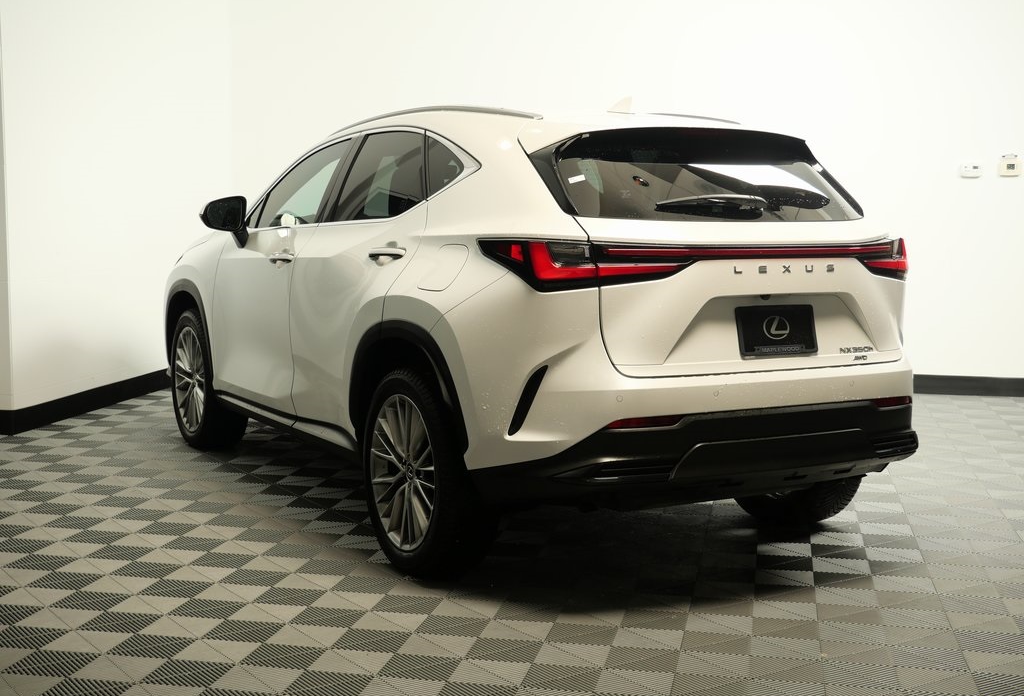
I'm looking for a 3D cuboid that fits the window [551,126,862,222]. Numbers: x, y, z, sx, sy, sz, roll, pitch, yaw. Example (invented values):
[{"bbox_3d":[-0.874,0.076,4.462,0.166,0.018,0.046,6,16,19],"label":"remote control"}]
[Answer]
[{"bbox_3d":[0.706,-0.566,3.924,1.160,0.440,0.120,-3,-35,-28],"label":"window"}]

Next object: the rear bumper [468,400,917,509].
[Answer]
[{"bbox_3d":[0.768,0.332,3.911,1.750,0.330,0.500,-3,7,-28],"label":"rear bumper"}]

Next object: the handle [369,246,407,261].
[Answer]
[{"bbox_3d":[-0.436,-0.334,4.187,0.055,0.042,0.230,-3,7,-30],"label":"handle"}]

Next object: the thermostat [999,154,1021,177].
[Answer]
[{"bbox_3d":[3.546,-1.301,8.434,0.138,0.150,0.035,2,6,9],"label":"thermostat"}]

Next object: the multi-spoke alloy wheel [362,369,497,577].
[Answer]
[{"bbox_3d":[-0.281,0.415,4.150,0.240,0.735,0.730,-3,7,-30],"label":"multi-spoke alloy wheel"}]

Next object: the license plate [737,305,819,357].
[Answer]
[{"bbox_3d":[0.848,-0.055,3.776,0.305,0.160,0.022,-3,-3,-28],"label":"license plate"}]

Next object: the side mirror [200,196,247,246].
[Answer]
[{"bbox_3d":[-1.308,-0.570,5.323,0.215,0.215,0.160,-3,7,-30],"label":"side mirror"}]

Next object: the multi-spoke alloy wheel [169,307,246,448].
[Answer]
[{"bbox_3d":[-1.552,0.153,6.138,0.235,0.735,0.720,-3,7,-30],"label":"multi-spoke alloy wheel"}]

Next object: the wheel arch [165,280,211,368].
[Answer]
[{"bbox_3d":[-1.637,-0.109,6.074,0.140,0.470,0.860,-3,7,-30],"label":"wheel arch"}]

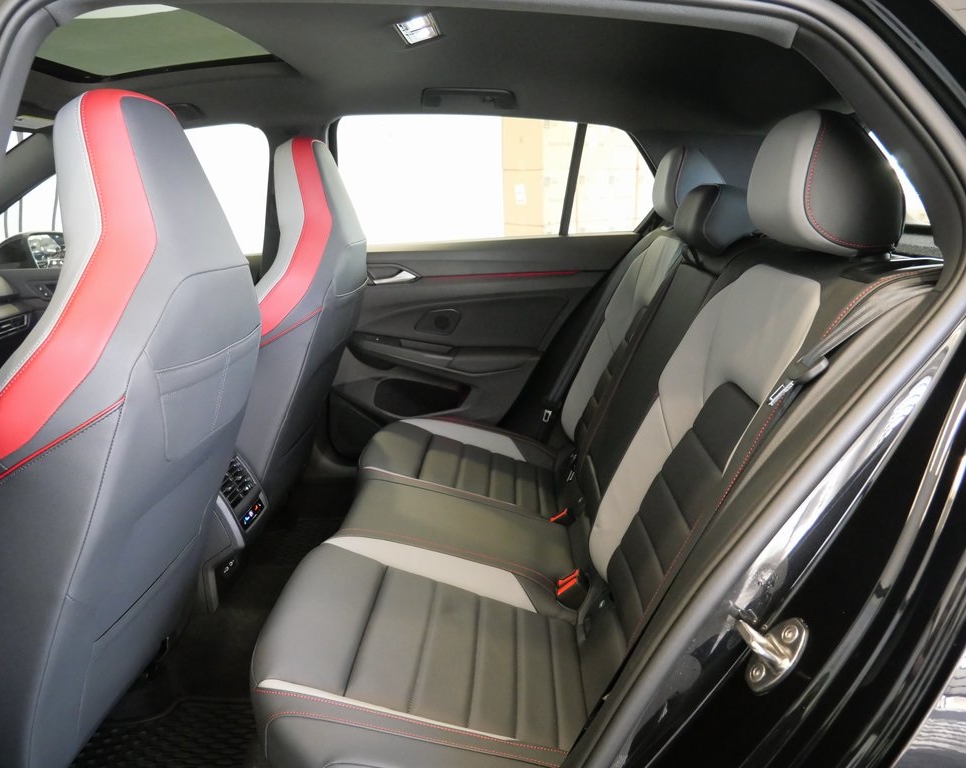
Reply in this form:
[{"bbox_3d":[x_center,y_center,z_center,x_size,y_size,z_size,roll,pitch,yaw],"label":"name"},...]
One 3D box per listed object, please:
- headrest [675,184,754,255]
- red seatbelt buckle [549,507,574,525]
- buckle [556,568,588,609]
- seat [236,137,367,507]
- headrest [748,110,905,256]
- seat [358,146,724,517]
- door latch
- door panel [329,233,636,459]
[{"bbox_3d":[0.417,-0.287,1.250,0.135,0.130,0.240,7,15,1],"label":"headrest"},{"bbox_3d":[0.165,0.286,1.560,0.045,0.048,0.028,-25,12,9],"label":"red seatbelt buckle"},{"bbox_3d":[0.160,0.375,1.284,0.050,0.060,0.052,-25,12,9],"label":"buckle"},{"bbox_3d":[-0.688,-0.068,1.734,0.840,1.020,0.530,0,15,3],"label":"seat"},{"bbox_3d":[0.425,-0.251,0.902,0.142,0.175,0.245,7,15,1],"label":"headrest"},{"bbox_3d":[0.132,-0.088,1.686,0.813,0.897,0.490,-1,16,3],"label":"seat"},{"bbox_3d":[0.242,0.231,0.605,0.042,0.066,0.040,28,14,-5],"label":"door latch"},{"bbox_3d":[0.008,-0.092,2.058,0.920,0.680,0.130,0,15,3],"label":"door panel"}]

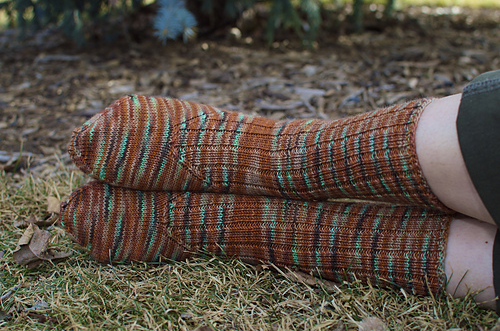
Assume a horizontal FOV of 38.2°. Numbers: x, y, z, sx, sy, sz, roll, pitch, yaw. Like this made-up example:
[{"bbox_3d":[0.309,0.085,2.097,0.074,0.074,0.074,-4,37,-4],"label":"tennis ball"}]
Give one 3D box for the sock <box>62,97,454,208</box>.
[{"bbox_3d":[0.003,-0.018,0.740,0.350,0.100,0.115,3,17,10],"label":"sock"}]

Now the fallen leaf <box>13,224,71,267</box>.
[{"bbox_3d":[-0.227,0.088,0.788,0.060,0.030,0.050,0,17,0],"label":"fallen leaf"}]

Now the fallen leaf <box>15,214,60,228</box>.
[{"bbox_3d":[-0.252,0.065,0.852,0.045,0.016,0.025,0,17,0],"label":"fallen leaf"}]

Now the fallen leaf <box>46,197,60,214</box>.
[{"bbox_3d":[-0.239,0.049,0.880,0.025,0.020,0.020,0,17,0],"label":"fallen leaf"}]

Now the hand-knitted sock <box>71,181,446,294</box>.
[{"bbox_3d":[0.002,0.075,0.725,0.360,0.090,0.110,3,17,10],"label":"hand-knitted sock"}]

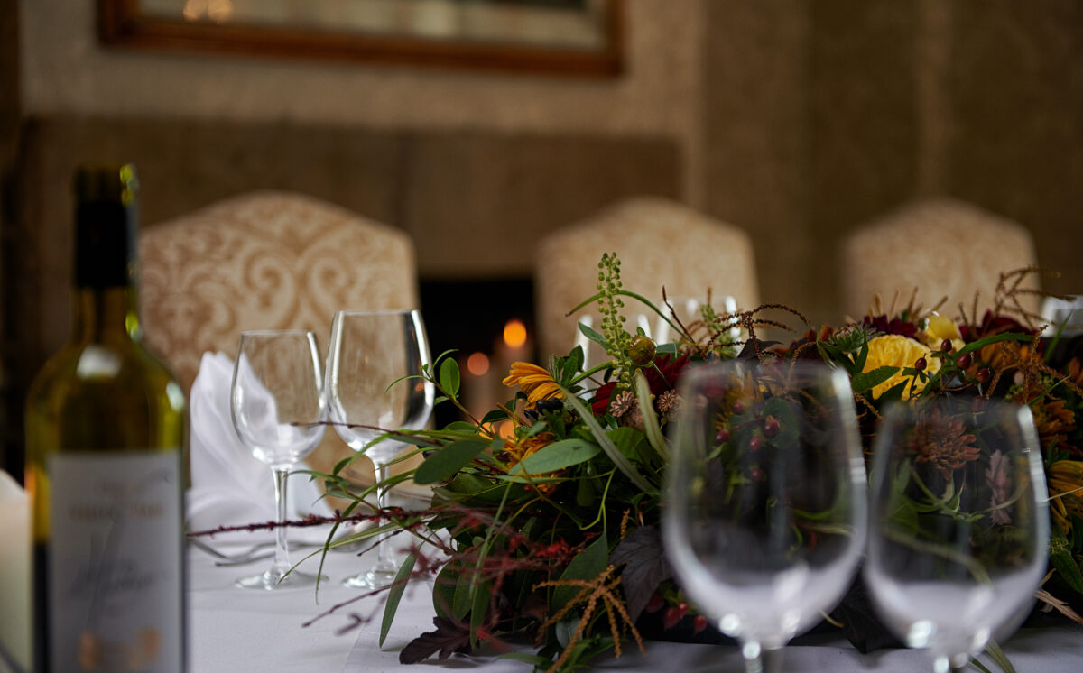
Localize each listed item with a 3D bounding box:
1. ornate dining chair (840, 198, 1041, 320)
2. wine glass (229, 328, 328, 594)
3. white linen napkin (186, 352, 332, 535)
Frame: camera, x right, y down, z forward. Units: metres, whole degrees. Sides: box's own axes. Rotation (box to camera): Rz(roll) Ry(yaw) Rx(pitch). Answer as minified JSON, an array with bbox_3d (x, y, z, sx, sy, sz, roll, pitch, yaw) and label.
[{"bbox_3d":[0.918,0.300,3.819,0.470,1.090,0.610,-2,3,-39],"label":"ornate dining chair"},{"bbox_3d":[-0.208,0.095,1.672,0.075,0.199,0.075,0,2,0],"label":"wine glass"},{"bbox_3d":[-0.273,0.097,2.002,0.140,0.166,0.110,-2,3,-39],"label":"white linen napkin"}]

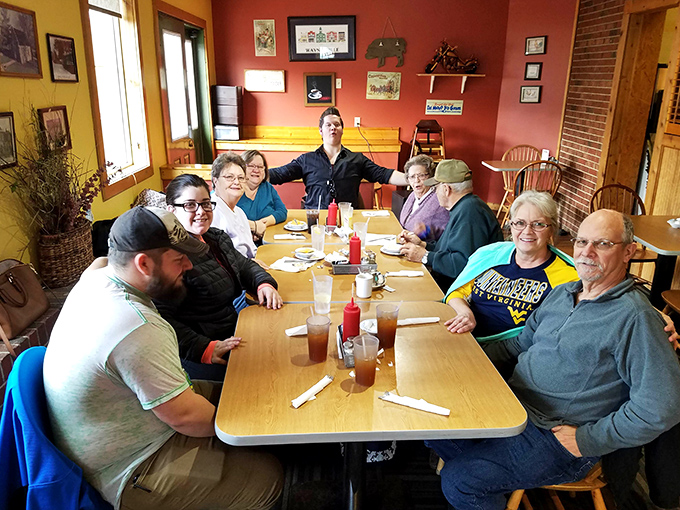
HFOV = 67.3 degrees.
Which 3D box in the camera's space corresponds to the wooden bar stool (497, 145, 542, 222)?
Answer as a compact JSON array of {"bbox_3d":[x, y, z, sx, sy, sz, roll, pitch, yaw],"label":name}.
[{"bbox_3d":[2.269,-0.847,6.393,0.520,0.950,0.560,3,18,8],"label":"wooden bar stool"}]

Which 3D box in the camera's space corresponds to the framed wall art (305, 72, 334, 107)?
[{"bbox_3d":[-0.262,-2.177,6.759,0.410,0.420,0.030,0,19,-3],"label":"framed wall art"}]

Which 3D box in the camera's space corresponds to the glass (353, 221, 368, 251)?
[{"bbox_3d":[0.124,-0.107,3.050,0.085,0.153,0.085,0,19,-3],"label":"glass"}]

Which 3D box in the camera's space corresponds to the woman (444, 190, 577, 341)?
[{"bbox_3d":[0.680,0.408,2.041,0.600,1.260,0.720,18,25,42],"label":"woman"}]

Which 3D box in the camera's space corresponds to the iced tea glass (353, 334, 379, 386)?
[{"bbox_3d":[0.082,0.340,1.623,0.081,0.148,0.081,-1,18,-4],"label":"iced tea glass"}]

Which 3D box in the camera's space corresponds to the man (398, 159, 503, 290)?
[{"bbox_3d":[0.634,0.096,2.969,0.720,1.270,0.580,2,18,6],"label":"man"}]

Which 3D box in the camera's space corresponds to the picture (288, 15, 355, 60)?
[{"bbox_3d":[-0.222,-2.769,6.560,0.865,0.535,0.030,0,19,-3],"label":"picture"}]

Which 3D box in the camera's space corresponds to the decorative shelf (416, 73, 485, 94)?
[{"bbox_3d":[1.360,-2.151,6.436,0.865,0.235,0.200,-1,18,-4],"label":"decorative shelf"}]

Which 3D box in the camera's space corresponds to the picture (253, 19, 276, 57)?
[{"bbox_3d":[-0.904,-2.635,6.213,0.254,0.403,0.015,-1,18,-4],"label":"picture"}]

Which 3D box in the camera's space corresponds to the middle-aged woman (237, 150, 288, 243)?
[{"bbox_3d":[-0.506,-0.138,3.776,0.500,1.240,0.720,-17,25,-42],"label":"middle-aged woman"}]

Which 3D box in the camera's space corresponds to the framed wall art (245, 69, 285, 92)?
[{"bbox_3d":[-0.982,-2.275,6.695,0.535,0.270,0.025,0,19,-3],"label":"framed wall art"}]

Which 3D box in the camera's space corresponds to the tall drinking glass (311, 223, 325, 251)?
[{"bbox_3d":[-0.124,-0.092,2.928,0.081,0.148,0.081,-1,18,-4],"label":"tall drinking glass"}]

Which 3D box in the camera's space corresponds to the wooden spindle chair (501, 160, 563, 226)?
[{"bbox_3d":[2.047,-0.600,5.705,0.500,0.950,0.550,0,19,-3],"label":"wooden spindle chair"}]

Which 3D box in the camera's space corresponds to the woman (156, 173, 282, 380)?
[{"bbox_3d":[-0.470,0.351,2.158,0.750,1.350,0.560,9,20,24],"label":"woman"}]

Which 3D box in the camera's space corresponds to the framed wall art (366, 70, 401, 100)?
[{"bbox_3d":[0.559,-2.141,6.480,0.422,0.329,0.015,-1,18,-4],"label":"framed wall art"}]

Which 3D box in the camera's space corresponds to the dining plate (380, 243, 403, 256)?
[{"bbox_3d":[0.331,-0.023,2.911,0.180,0.035,0.180,-1,18,-4],"label":"dining plate"}]

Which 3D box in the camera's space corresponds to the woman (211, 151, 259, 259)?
[{"bbox_3d":[-0.477,0.099,2.949,0.740,1.320,0.500,11,21,28],"label":"woman"}]

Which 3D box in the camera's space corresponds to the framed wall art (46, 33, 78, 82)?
[{"bbox_3d":[-1.443,-1.032,2.701,0.022,0.228,0.295,0,19,-3],"label":"framed wall art"}]

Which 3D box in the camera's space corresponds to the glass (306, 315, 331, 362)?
[{"bbox_3d":[-0.073,0.292,1.763,0.081,0.148,0.081,-1,18,-4],"label":"glass"}]

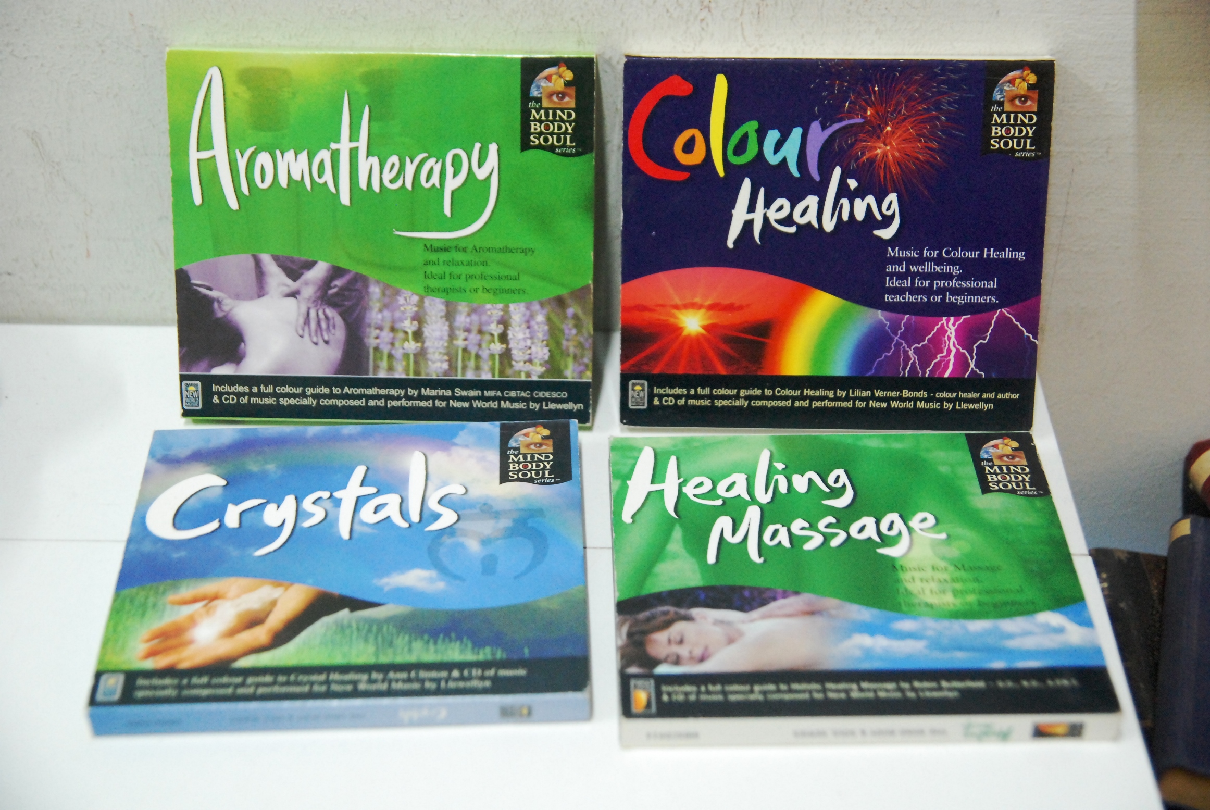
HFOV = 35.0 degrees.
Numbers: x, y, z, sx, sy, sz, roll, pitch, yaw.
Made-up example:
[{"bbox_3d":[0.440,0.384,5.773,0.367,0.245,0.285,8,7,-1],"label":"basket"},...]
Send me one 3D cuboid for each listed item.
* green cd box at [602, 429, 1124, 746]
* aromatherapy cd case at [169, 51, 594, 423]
[{"bbox_3d":[0.074,0.054,0.598,0.142,0.012,0.126,-1,38,-2],"label":"green cd box"},{"bbox_3d":[-0.075,-0.057,0.657,0.142,0.126,0.012,1,14,1],"label":"aromatherapy cd case"}]

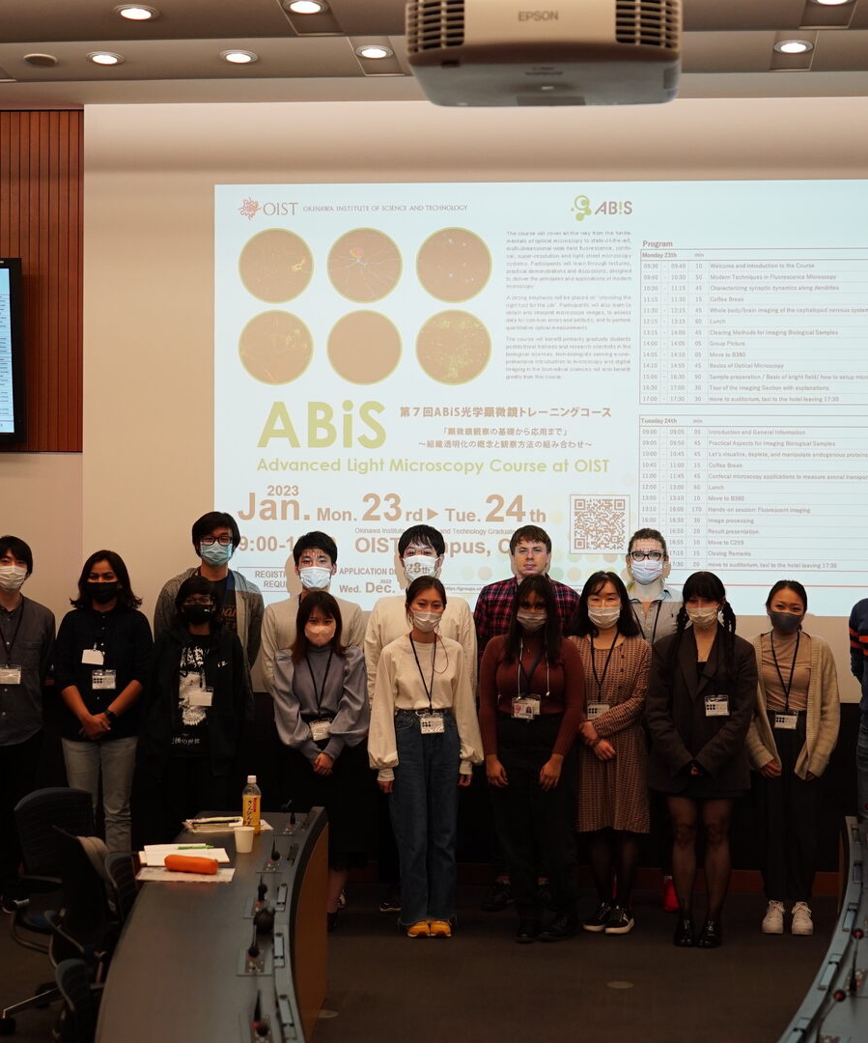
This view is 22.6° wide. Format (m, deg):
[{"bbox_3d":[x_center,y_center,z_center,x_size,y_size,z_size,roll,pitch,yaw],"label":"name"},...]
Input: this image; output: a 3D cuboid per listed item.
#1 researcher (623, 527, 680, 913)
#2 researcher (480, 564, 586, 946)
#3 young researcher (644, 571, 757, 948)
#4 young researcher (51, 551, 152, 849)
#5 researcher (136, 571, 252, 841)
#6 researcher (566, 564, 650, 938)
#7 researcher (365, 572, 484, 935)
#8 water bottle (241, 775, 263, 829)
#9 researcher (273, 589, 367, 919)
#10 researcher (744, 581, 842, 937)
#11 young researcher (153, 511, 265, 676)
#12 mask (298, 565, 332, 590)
[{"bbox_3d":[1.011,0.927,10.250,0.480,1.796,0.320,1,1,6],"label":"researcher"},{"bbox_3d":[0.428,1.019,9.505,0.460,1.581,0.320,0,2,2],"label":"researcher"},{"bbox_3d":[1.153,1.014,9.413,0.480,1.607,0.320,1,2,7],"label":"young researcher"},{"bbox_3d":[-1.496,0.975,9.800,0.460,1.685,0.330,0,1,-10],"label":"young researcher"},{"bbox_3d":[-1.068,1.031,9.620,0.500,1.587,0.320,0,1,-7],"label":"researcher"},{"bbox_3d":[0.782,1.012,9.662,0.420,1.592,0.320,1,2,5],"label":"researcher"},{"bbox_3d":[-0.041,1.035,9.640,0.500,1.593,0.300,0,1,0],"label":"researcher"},{"bbox_3d":[-0.683,1.052,8.150,0.069,0.206,0.069,0,1,0],"label":"water bottle"},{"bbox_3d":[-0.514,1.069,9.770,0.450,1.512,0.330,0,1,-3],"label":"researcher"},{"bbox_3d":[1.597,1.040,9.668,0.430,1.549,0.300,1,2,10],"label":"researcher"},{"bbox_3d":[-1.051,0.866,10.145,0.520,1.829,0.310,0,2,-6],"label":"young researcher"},{"bbox_3d":[-0.546,0.259,9.970,0.150,0.110,0.090,0,2,-3],"label":"mask"}]

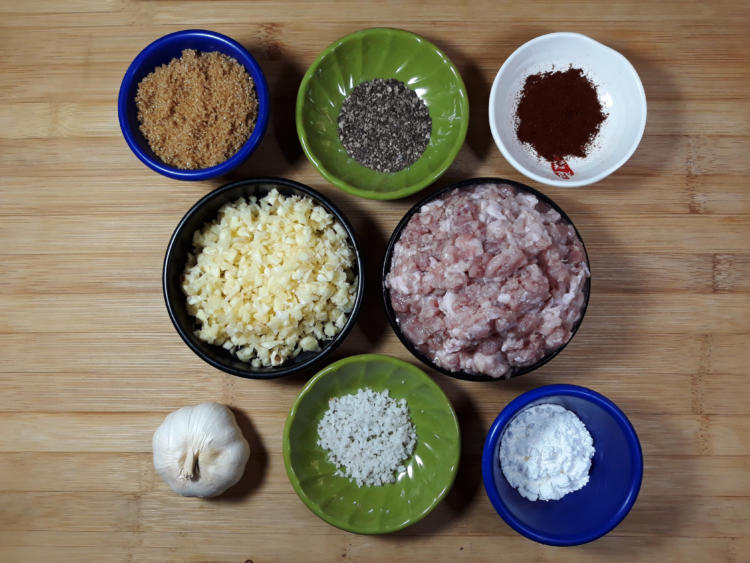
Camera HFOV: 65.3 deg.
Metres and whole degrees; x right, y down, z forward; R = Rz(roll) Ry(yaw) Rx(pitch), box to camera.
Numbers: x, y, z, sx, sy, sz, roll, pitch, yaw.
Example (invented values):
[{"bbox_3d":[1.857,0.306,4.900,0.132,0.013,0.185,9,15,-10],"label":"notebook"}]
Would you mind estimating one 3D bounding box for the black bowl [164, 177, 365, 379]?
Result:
[{"bbox_3d":[-0.059,0.000,0.343,0.108,0.055,0.108,0,87,1],"label":"black bowl"}]

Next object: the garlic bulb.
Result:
[{"bbox_3d":[-0.102,0.100,0.342,0.057,0.048,0.056,0,87,1],"label":"garlic bulb"}]

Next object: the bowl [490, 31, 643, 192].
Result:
[{"bbox_3d":[0.109,-0.095,0.350,0.088,0.042,0.088,0,87,1],"label":"bowl"}]

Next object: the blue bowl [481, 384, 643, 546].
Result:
[{"bbox_3d":[0.102,0.101,0.339,0.087,0.043,0.087,0,87,1],"label":"blue bowl"}]

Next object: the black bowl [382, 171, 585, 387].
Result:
[{"bbox_3d":[0.060,0.001,0.340,0.109,0.055,0.109,0,87,1],"label":"black bowl"}]

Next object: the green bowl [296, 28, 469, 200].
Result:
[{"bbox_3d":[0.005,-0.097,0.358,0.101,0.031,0.101,0,87,1],"label":"green bowl"}]

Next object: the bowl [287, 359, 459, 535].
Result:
[{"bbox_3d":[-0.001,0.093,0.348,0.101,0.031,0.101,0,87,1],"label":"bowl"}]

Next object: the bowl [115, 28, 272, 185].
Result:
[{"bbox_3d":[-0.103,-0.099,0.355,0.086,0.043,0.086,0,87,1],"label":"bowl"}]

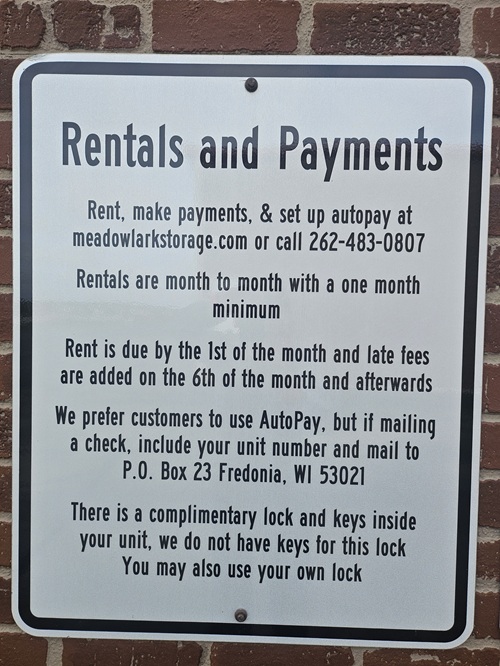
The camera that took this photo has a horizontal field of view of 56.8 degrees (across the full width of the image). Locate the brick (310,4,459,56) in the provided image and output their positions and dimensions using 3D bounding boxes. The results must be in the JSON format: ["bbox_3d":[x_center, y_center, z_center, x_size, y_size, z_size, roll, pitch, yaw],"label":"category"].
[{"bbox_3d":[0.173,-0.386,0.630,0.186,0.063,0.090,1,2,1],"label":"brick"}]

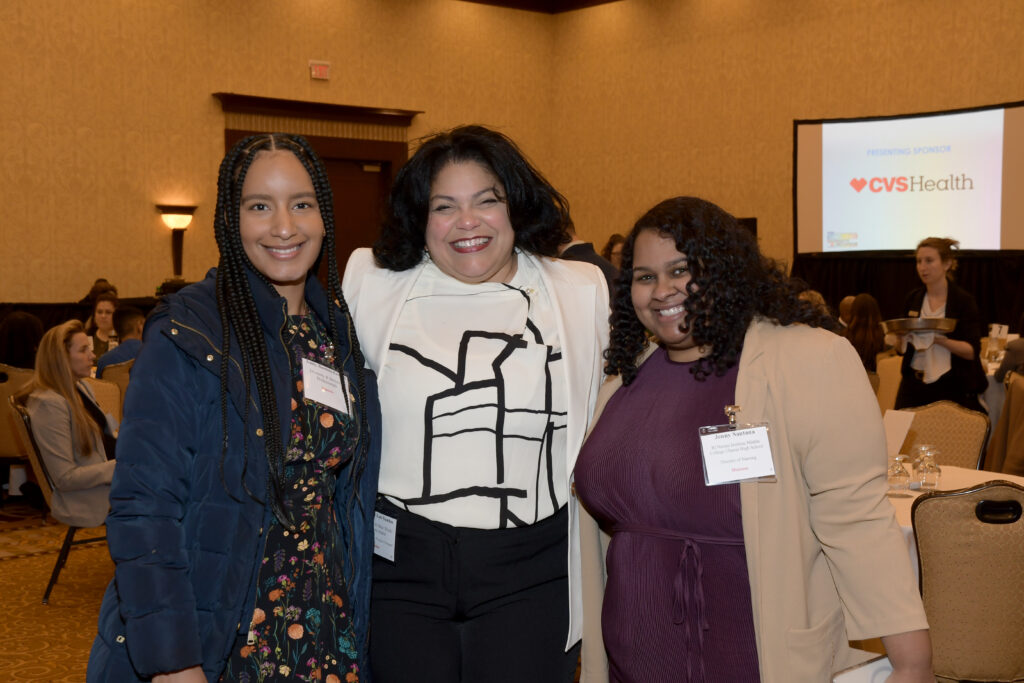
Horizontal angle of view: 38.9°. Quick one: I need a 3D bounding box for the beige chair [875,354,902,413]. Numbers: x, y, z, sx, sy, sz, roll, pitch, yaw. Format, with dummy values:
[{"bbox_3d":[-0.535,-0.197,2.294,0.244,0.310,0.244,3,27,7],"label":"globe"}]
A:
[{"bbox_3d":[2.750,0.513,10.443,0.460,0.930,0.600,0,3,-6],"label":"beige chair"}]

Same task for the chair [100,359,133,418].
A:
[{"bbox_3d":[-2.420,0.562,9.545,0.460,0.930,0.600,0,3,-9],"label":"chair"}]

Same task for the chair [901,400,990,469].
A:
[{"bbox_3d":[1.750,0.742,6.240,0.460,0.930,0.600,2,4,33],"label":"chair"}]

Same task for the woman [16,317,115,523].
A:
[{"bbox_3d":[-1.910,0.542,6.790,0.780,1.270,0.480,-1,3,-17],"label":"woman"}]

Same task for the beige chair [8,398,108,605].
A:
[{"bbox_3d":[-2.020,0.713,6.769,0.610,0.930,0.460,-1,3,-16],"label":"beige chair"}]

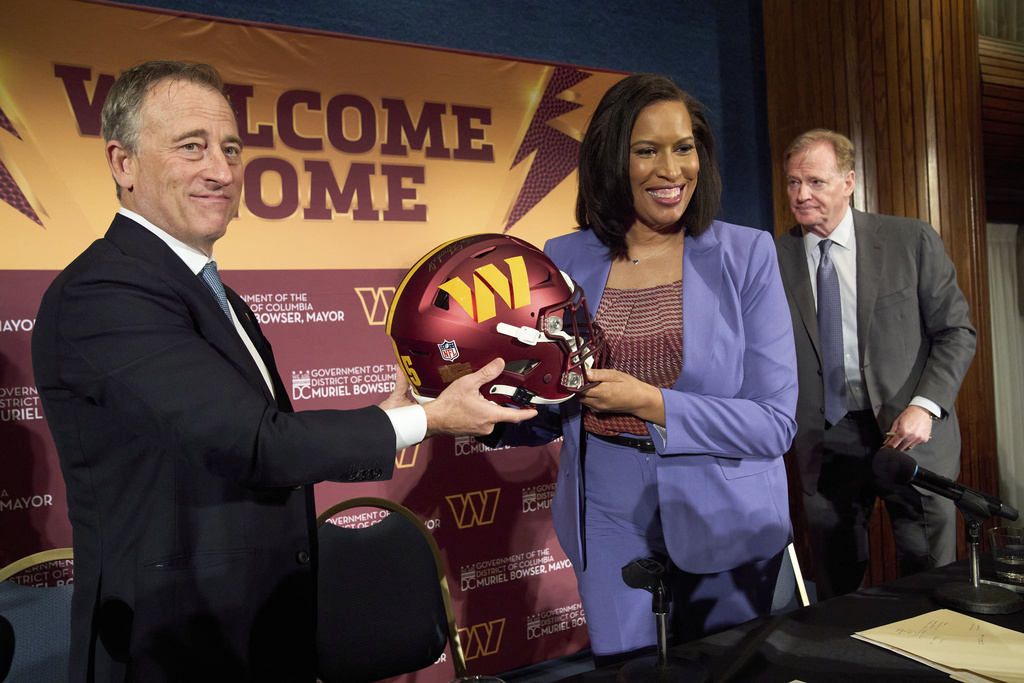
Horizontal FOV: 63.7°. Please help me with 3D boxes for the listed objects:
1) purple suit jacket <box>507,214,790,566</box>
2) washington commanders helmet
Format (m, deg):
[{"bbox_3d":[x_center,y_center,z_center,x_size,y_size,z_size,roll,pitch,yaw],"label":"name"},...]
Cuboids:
[{"bbox_3d":[0.235,0.090,1.400,0.480,0.620,0.390,-2,1,28],"label":"purple suit jacket"},{"bbox_3d":[-0.024,-0.031,1.240,0.325,0.265,0.240,-8,2,-20],"label":"washington commanders helmet"}]

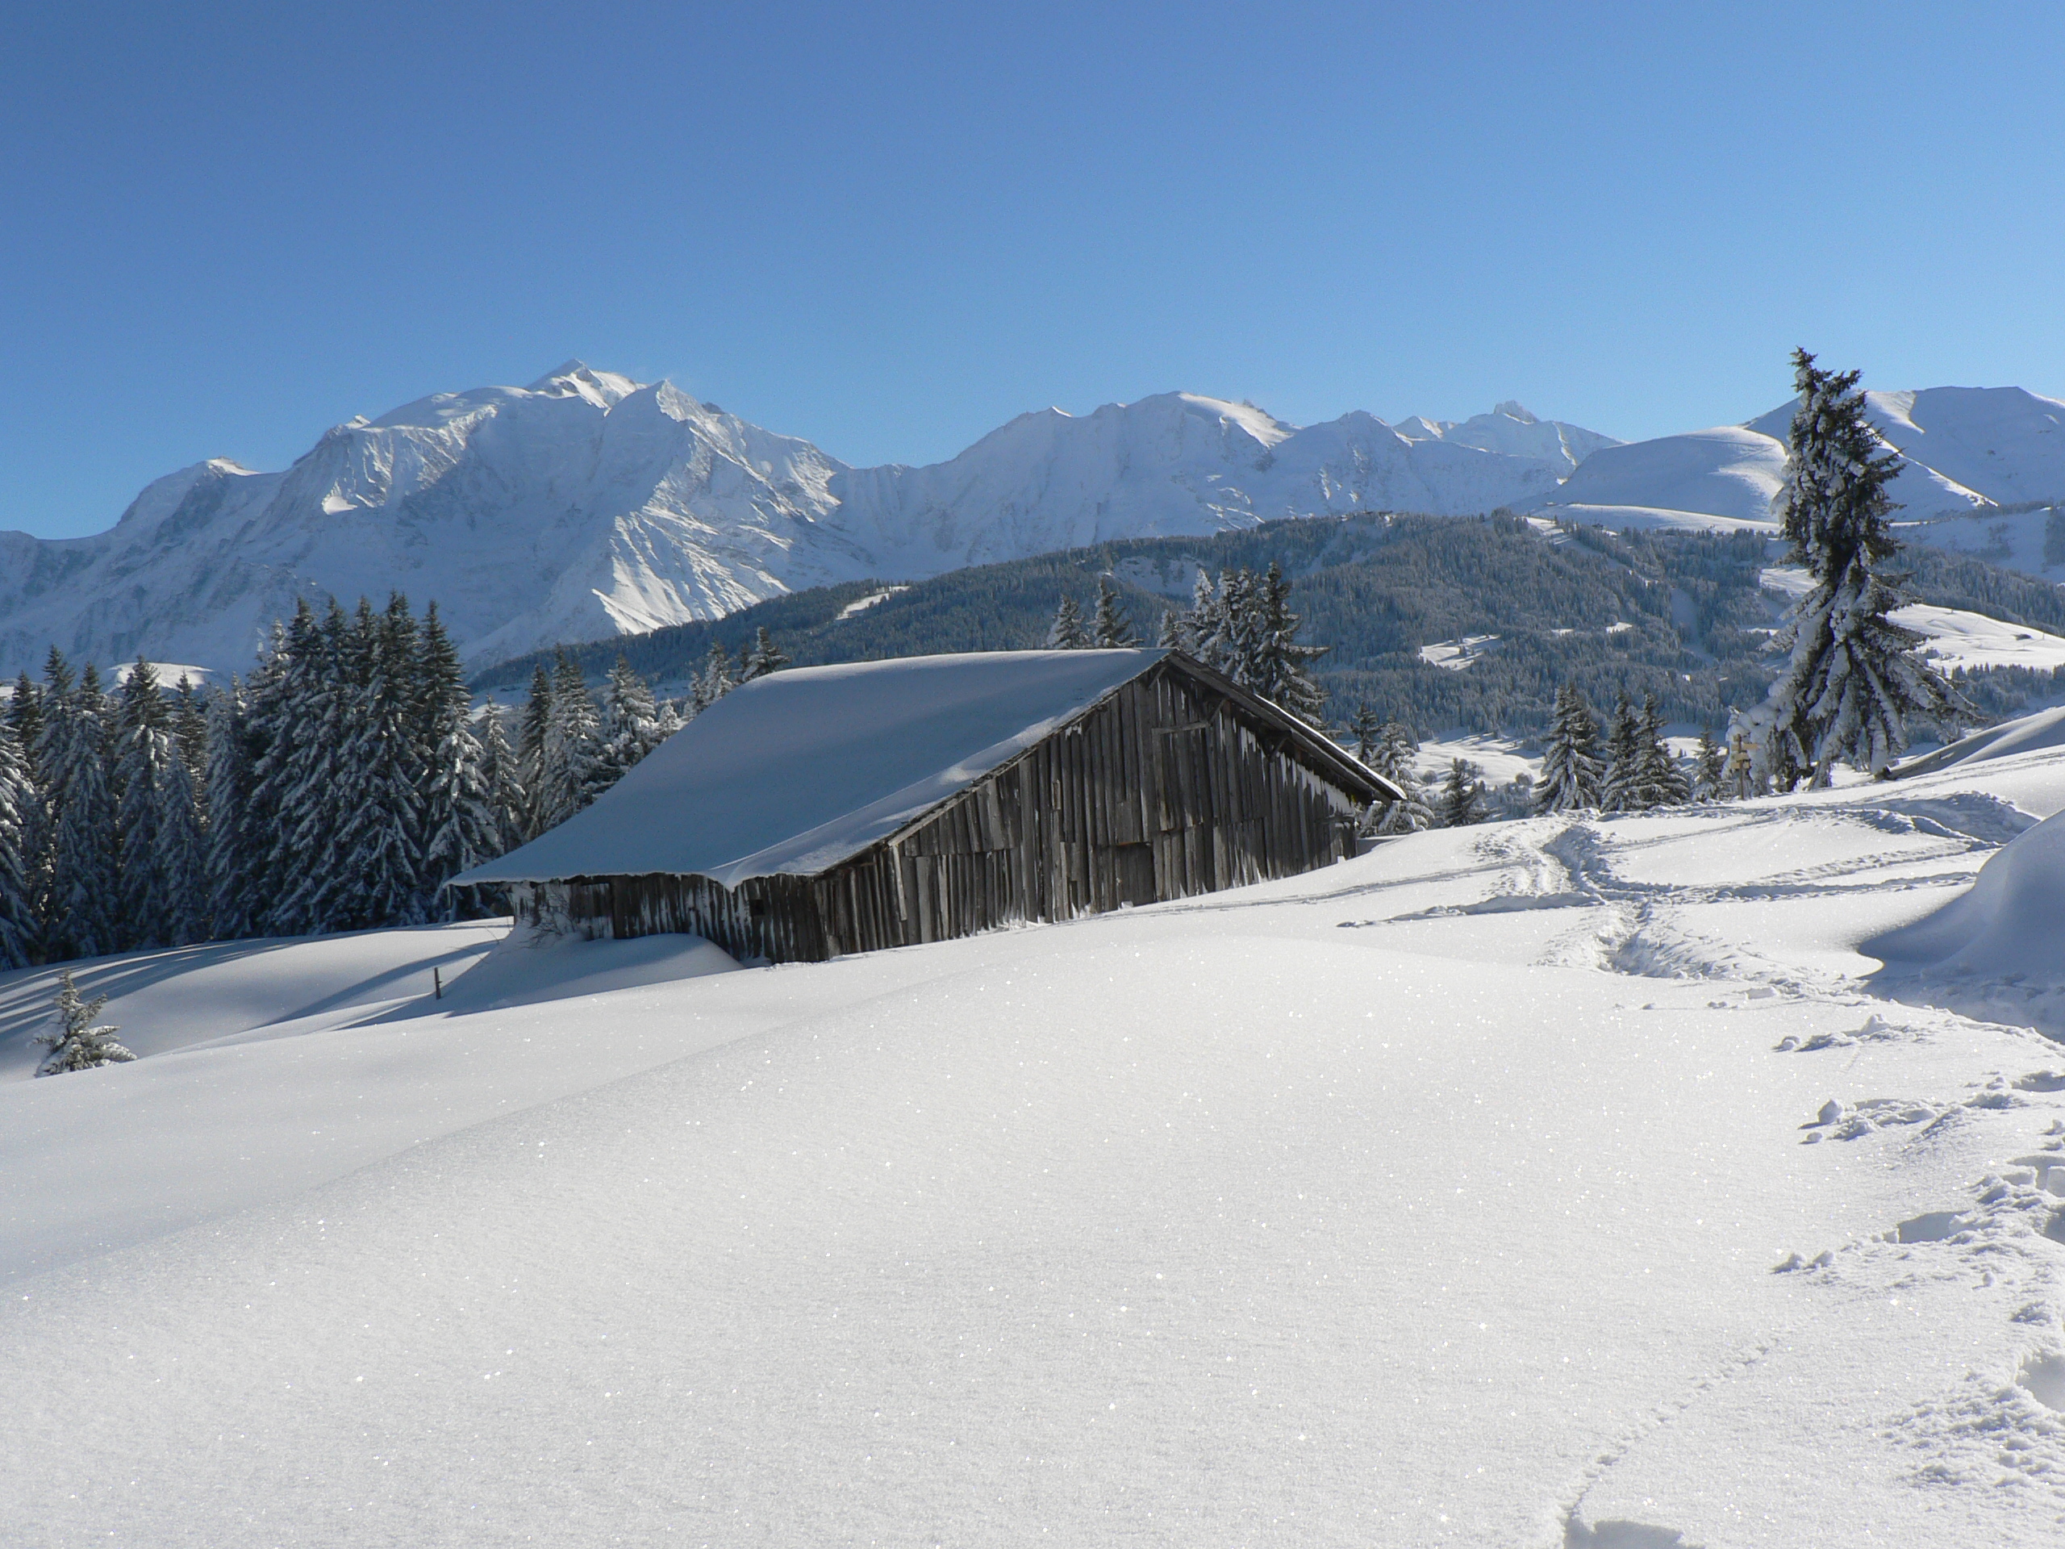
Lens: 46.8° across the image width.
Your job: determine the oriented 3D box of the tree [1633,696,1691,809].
[{"bbox_3d":[20.039,-0.565,76.000,2.004,3.956,2.004,0,1,0],"label":"tree"}]

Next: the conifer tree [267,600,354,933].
[{"bbox_3d":[-21.297,-0.213,70.000,2.792,9.844,2.792,0,1,0],"label":"conifer tree"}]

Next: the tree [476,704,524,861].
[{"bbox_3d":[-14.748,1.071,66.000,1.874,6.024,1.874,-3,1,0],"label":"tree"}]

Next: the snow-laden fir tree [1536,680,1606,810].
[{"bbox_3d":[14.837,-0.692,66.000,1.874,3.570,1.874,-3,1,0],"label":"snow-laden fir tree"}]

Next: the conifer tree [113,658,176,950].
[{"bbox_3d":[-25.332,0.828,68.000,1.885,8.413,1.885,0,1,0],"label":"conifer tree"}]

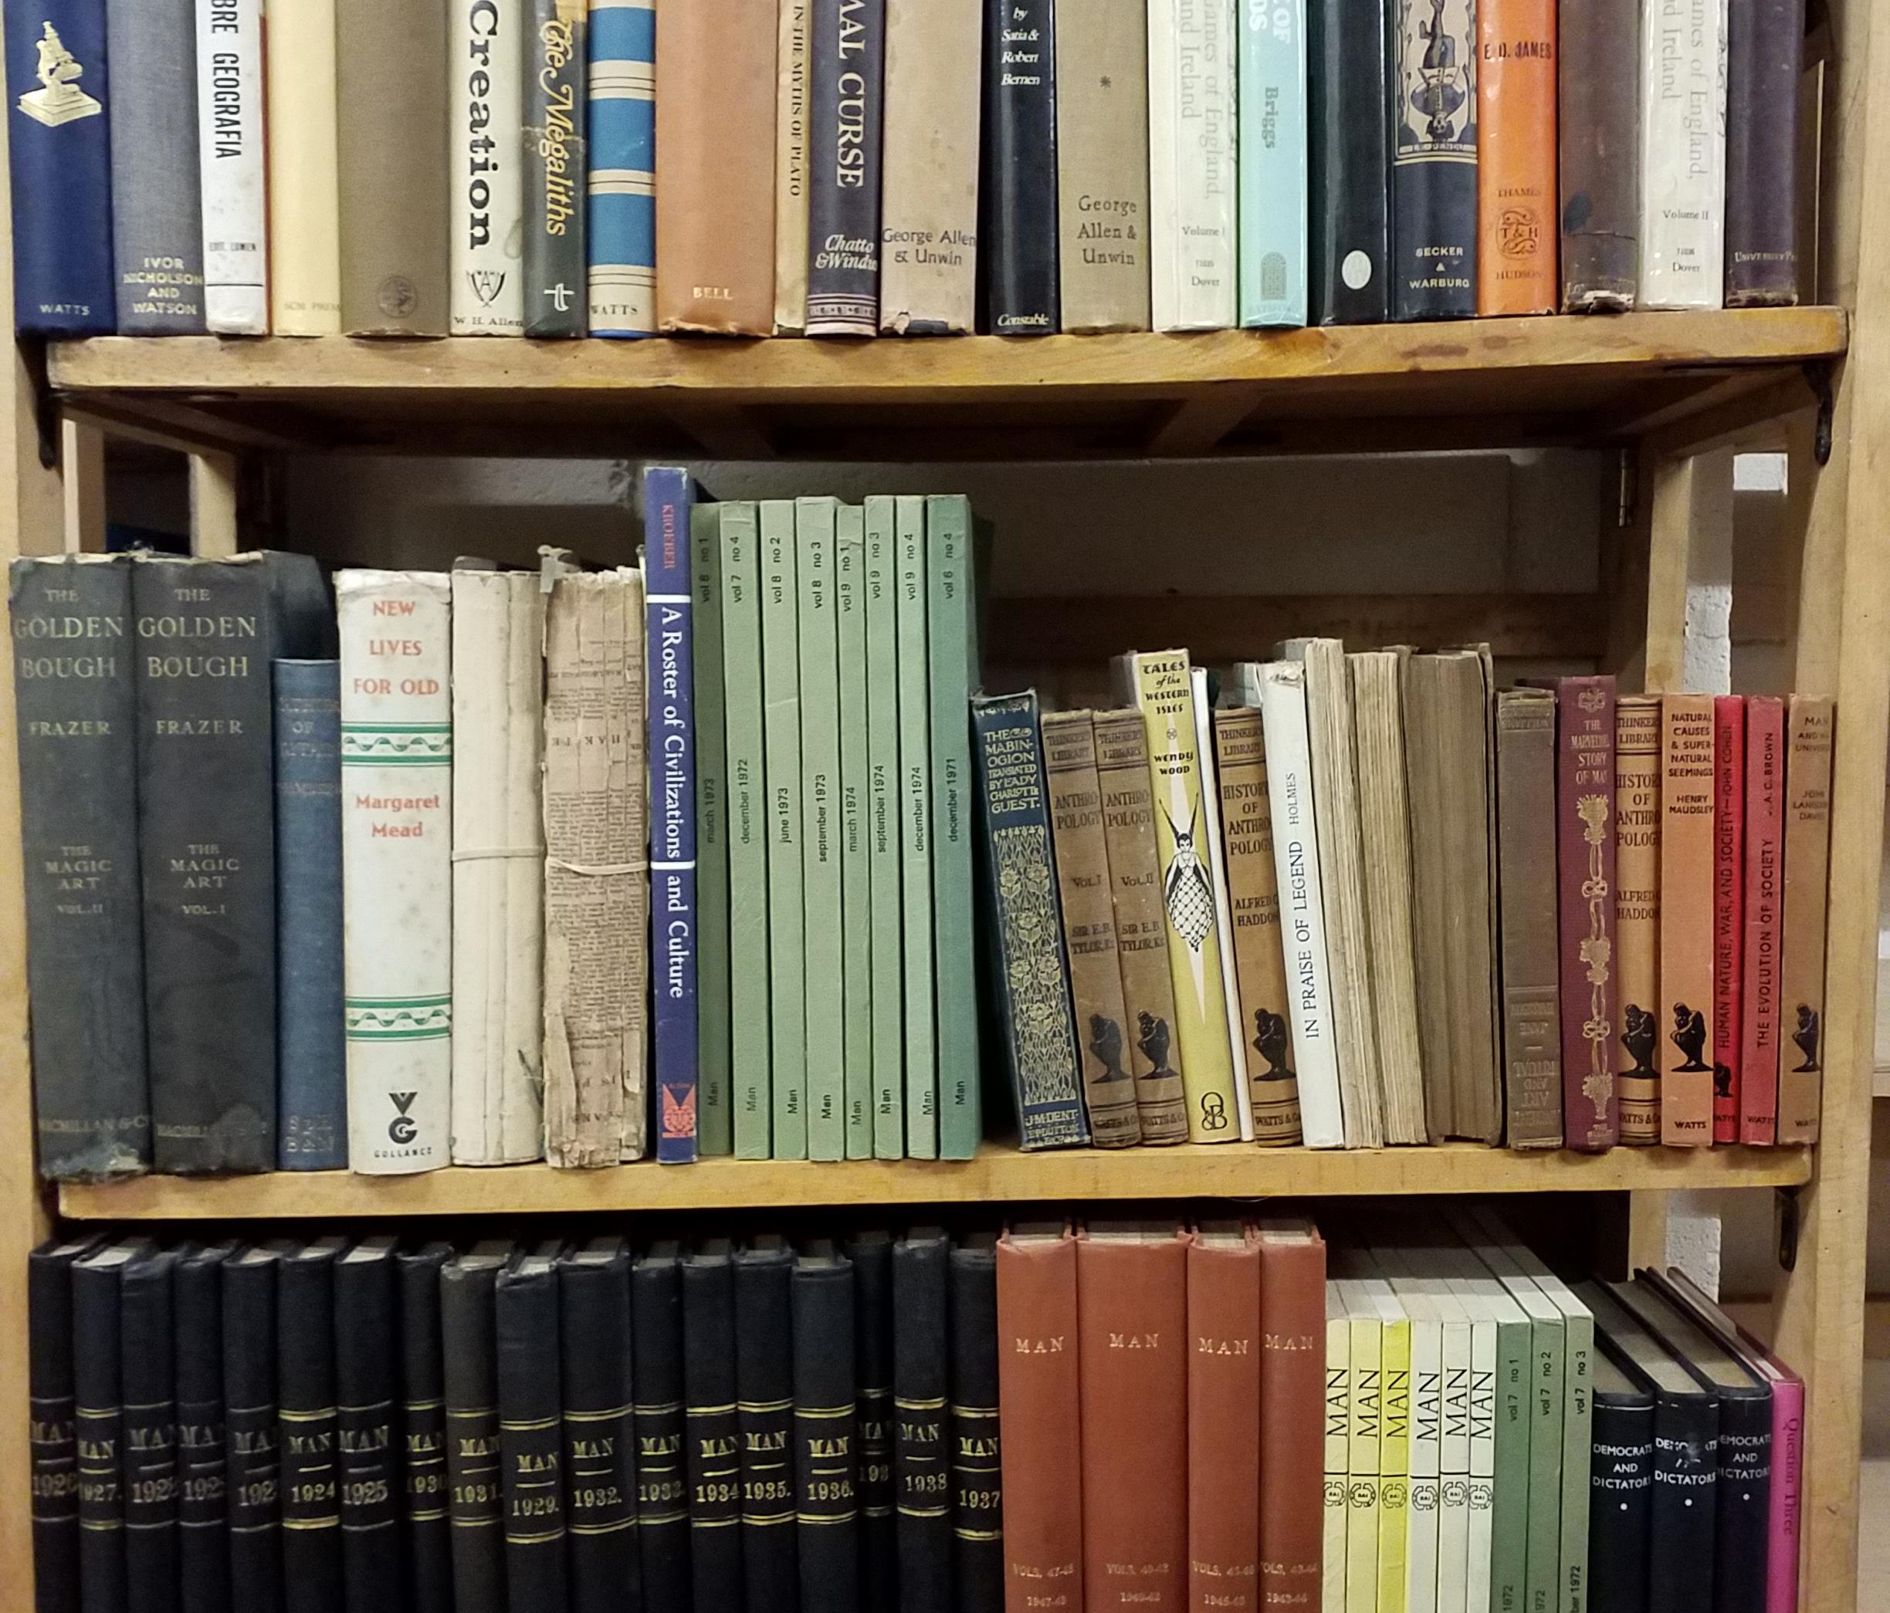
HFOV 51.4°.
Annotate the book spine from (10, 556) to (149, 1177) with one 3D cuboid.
[{"bbox_3d":[-0.320,0.019,0.809,0.045,0.232,0.150,-1,4,1],"label":"book spine"}]

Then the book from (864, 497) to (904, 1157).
[{"bbox_3d":[-0.017,0.004,0.806,0.011,0.246,0.152,0,4,4],"label":"book"}]

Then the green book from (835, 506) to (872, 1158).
[{"bbox_3d":[-0.032,0.006,0.810,0.010,0.243,0.163,-1,4,1],"label":"green book"}]

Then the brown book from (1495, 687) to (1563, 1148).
[{"bbox_3d":[0.218,0.040,0.787,0.021,0.170,0.112,-2,4,0],"label":"brown book"}]

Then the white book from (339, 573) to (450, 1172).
[{"bbox_3d":[-0.203,0.021,0.805,0.040,0.225,0.145,0,4,1],"label":"white book"}]

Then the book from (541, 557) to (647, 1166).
[{"bbox_3d":[-0.130,0.019,0.803,0.037,0.222,0.145,0,4,0],"label":"book"}]

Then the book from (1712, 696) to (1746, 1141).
[{"bbox_3d":[0.290,0.039,0.780,0.010,0.165,0.110,-1,4,1],"label":"book"}]

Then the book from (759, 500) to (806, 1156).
[{"bbox_3d":[-0.058,0.005,0.810,0.012,0.244,0.163,-1,4,1],"label":"book"}]

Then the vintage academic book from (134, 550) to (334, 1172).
[{"bbox_3d":[-0.273,0.018,0.808,0.048,0.231,0.150,0,4,1],"label":"vintage academic book"}]

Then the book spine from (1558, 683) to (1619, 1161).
[{"bbox_3d":[0.239,0.037,0.785,0.019,0.176,0.120,-2,4,1],"label":"book spine"}]

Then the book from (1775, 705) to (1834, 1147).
[{"bbox_3d":[0.318,0.039,0.779,0.015,0.166,0.110,0,4,1],"label":"book"}]

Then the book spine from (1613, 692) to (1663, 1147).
[{"bbox_3d":[0.259,0.040,0.785,0.016,0.168,0.108,-1,4,0],"label":"book spine"}]

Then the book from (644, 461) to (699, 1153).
[{"bbox_3d":[-0.102,-0.001,0.819,0.015,0.258,0.178,0,4,0],"label":"book"}]

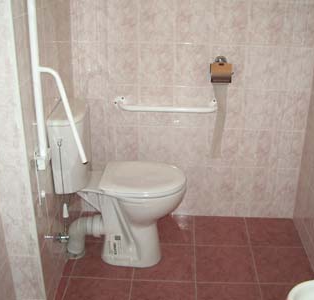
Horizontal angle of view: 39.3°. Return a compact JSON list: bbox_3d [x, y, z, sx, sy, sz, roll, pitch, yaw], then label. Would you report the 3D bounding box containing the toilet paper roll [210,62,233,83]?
[{"bbox_3d":[0.363,-0.425,2.458,0.100,0.105,0.105,1,23,3],"label":"toilet paper roll"}]

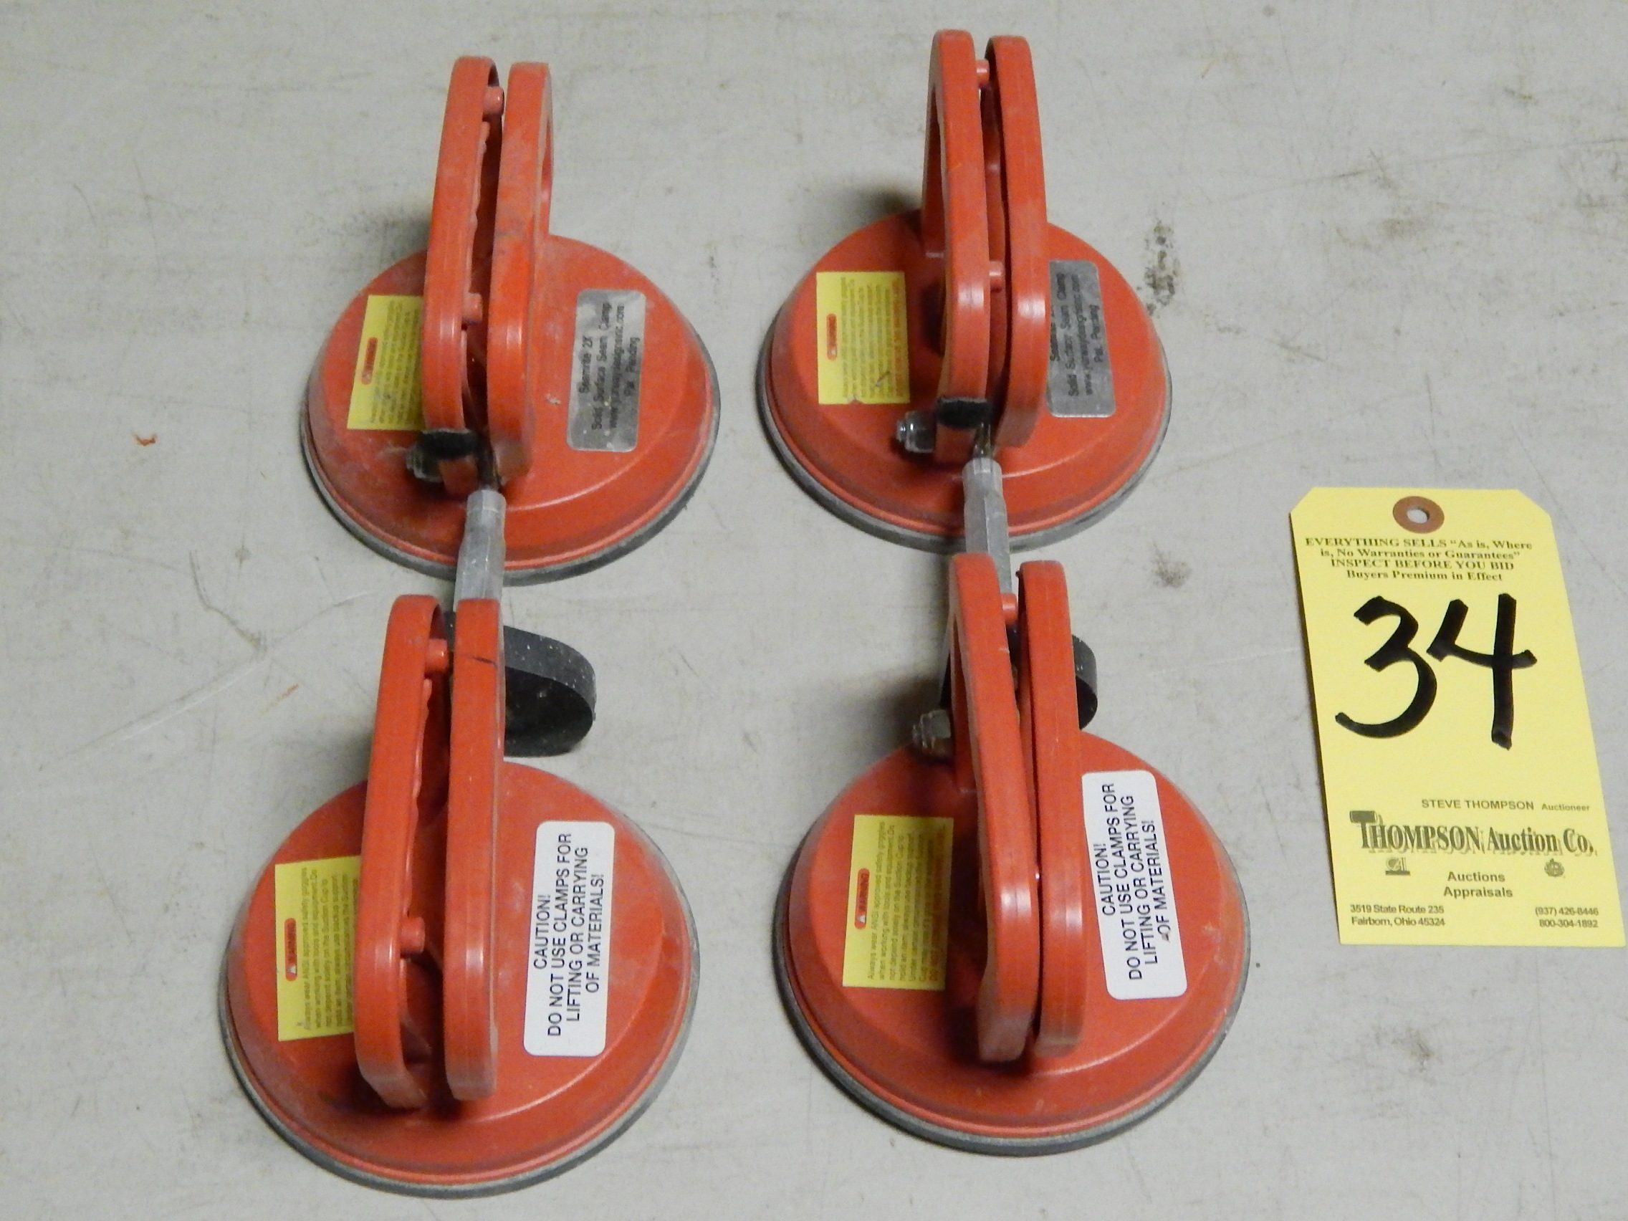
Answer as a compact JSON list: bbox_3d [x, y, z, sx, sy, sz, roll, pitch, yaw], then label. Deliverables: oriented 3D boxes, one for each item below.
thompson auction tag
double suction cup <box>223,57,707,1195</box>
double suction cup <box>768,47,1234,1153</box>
[{"bbox_3d":[0.176,0.026,0.796,0.076,0.002,0.149,0,56,-1],"label":"thompson auction tag"},{"bbox_3d":[-0.089,-0.010,0.754,0.123,0.102,0.307,1,56,-1],"label":"double suction cup"},{"bbox_3d":[0.049,-0.019,0.763,0.123,0.102,0.308,-1,56,-2],"label":"double suction cup"}]

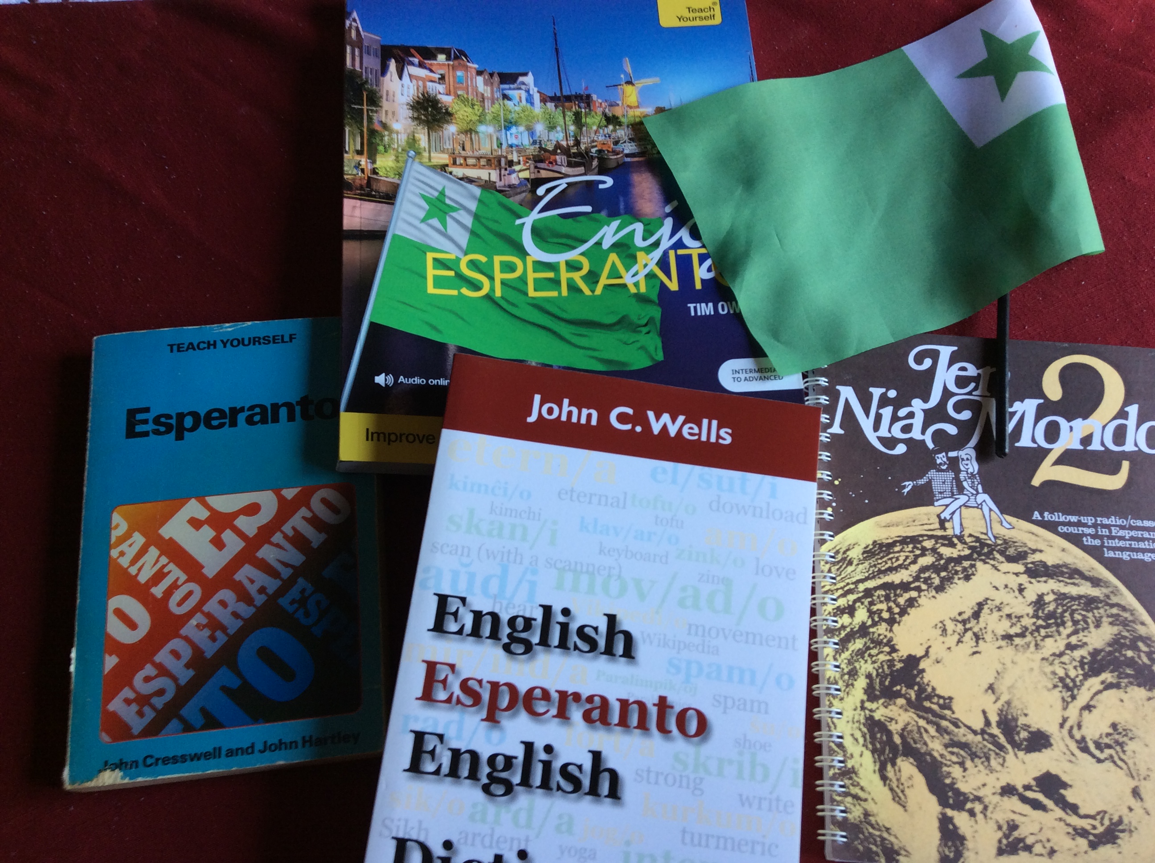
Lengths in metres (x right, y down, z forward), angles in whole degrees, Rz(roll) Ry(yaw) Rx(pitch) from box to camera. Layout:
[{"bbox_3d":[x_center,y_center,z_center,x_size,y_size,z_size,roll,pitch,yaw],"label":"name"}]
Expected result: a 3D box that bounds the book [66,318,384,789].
[{"bbox_3d":[-0.133,0.040,0.414,0.112,0.015,0.178,-5,67,-5],"label":"book"}]

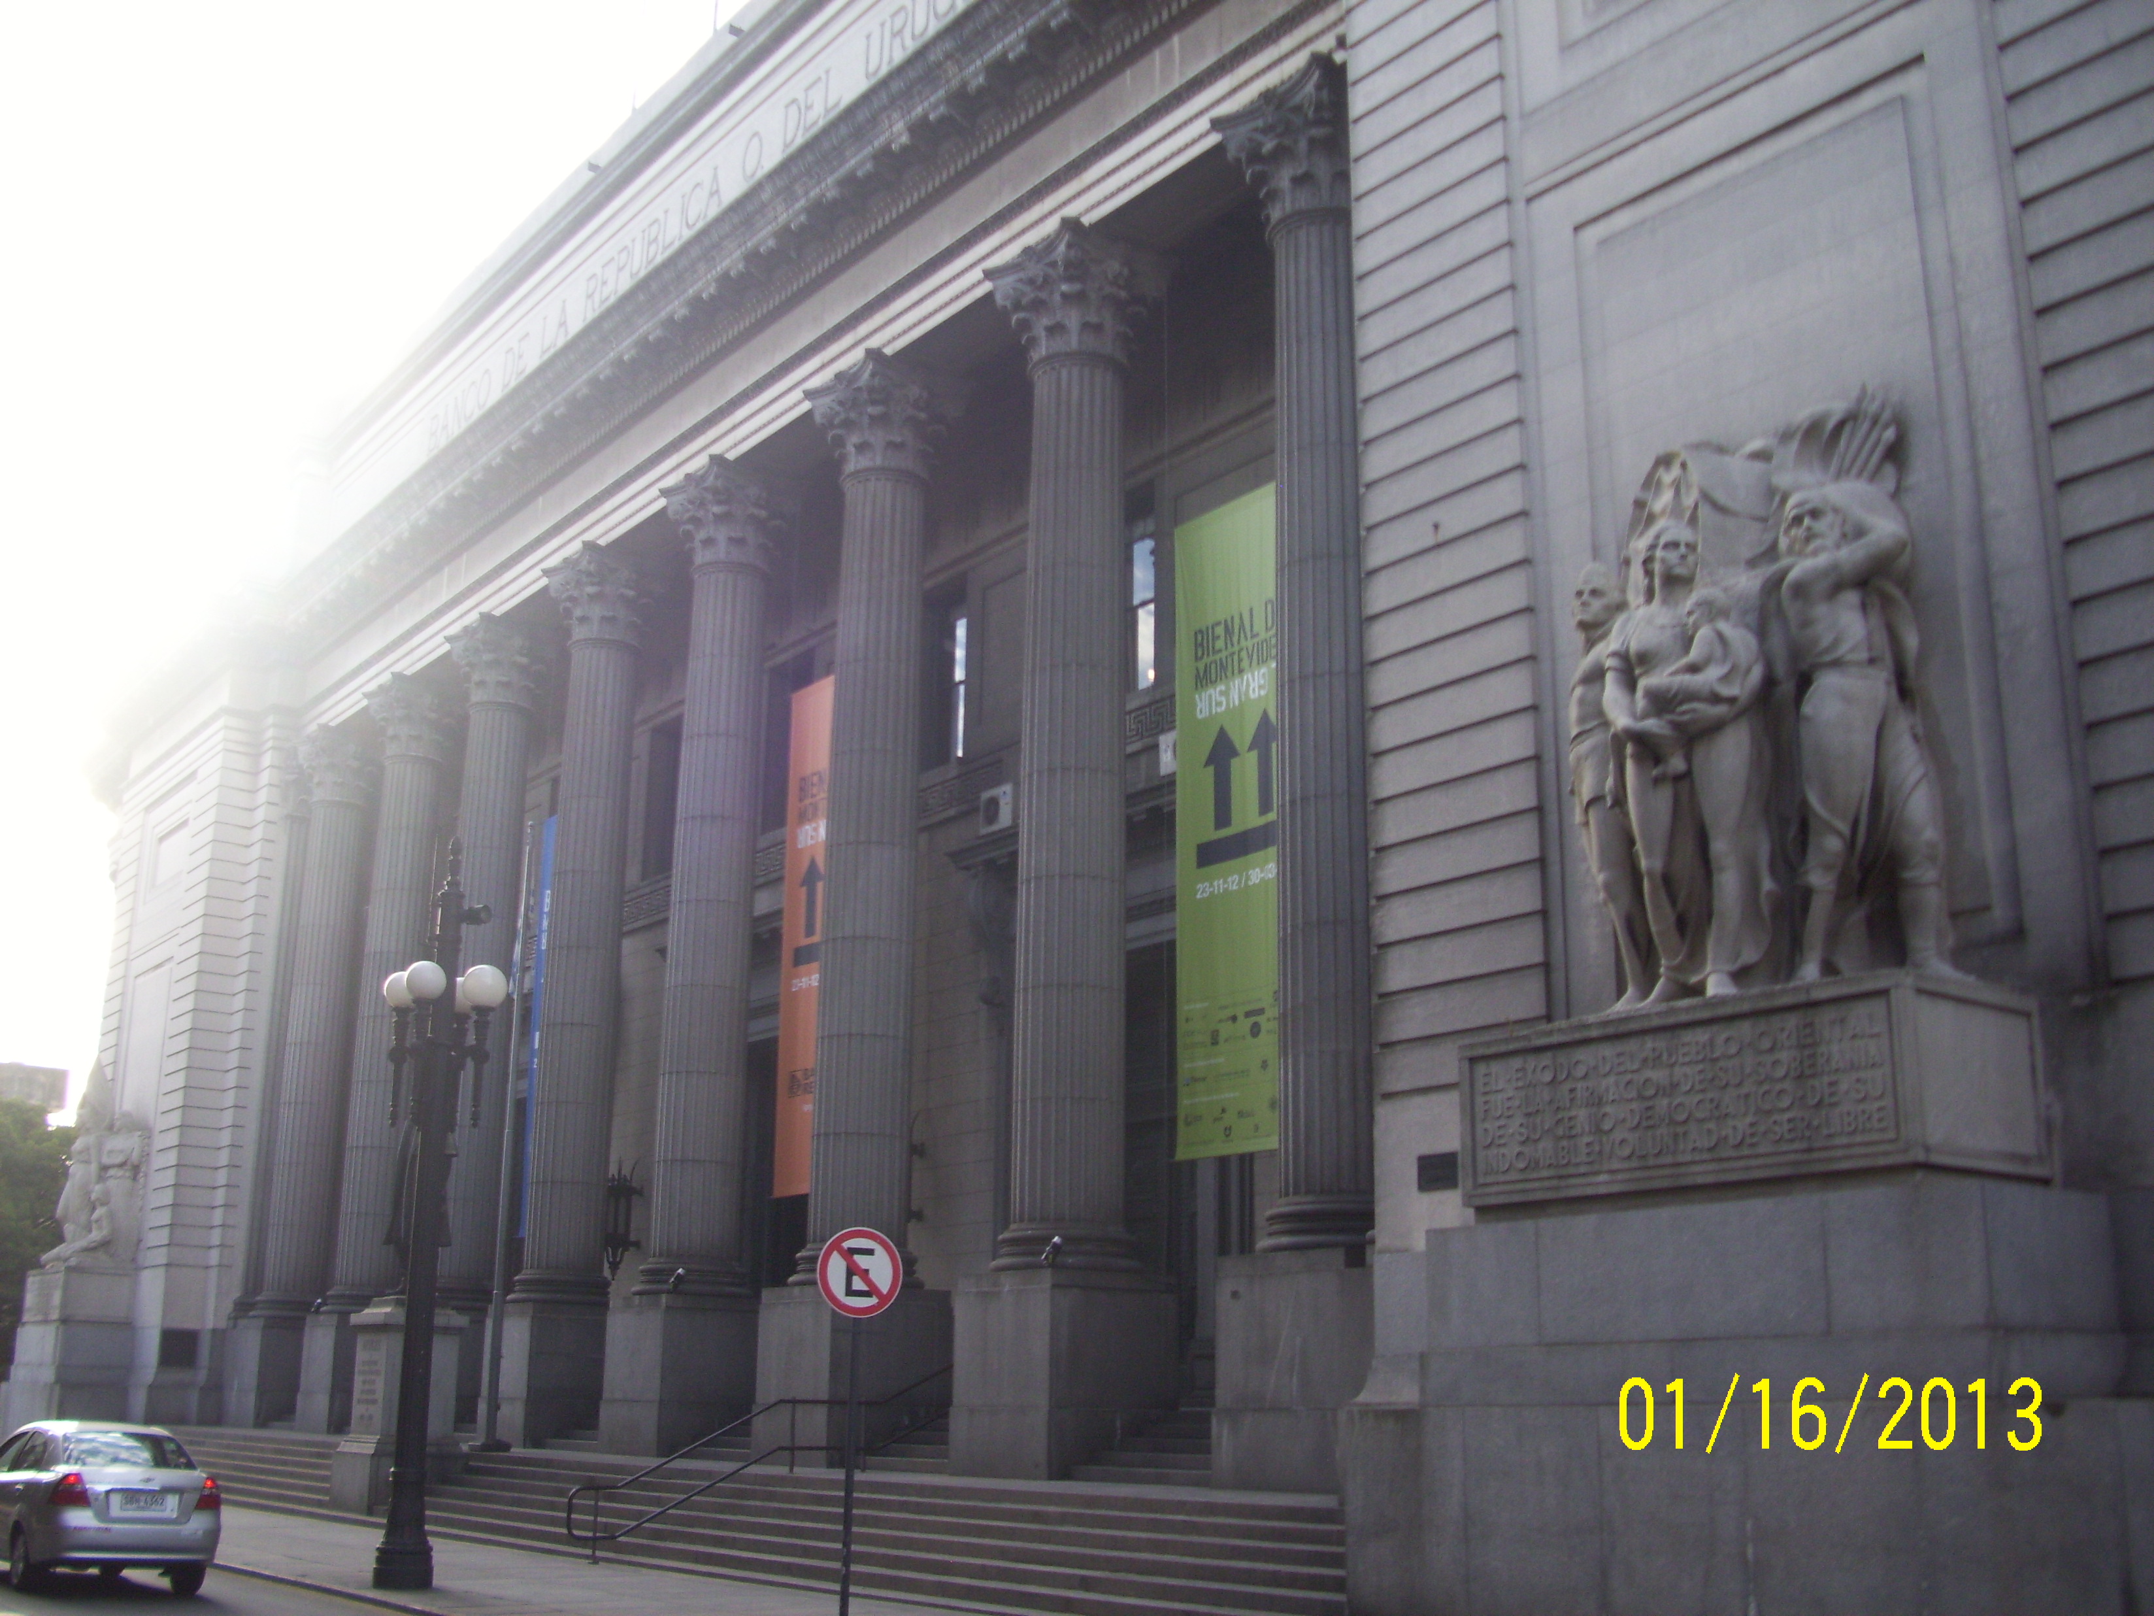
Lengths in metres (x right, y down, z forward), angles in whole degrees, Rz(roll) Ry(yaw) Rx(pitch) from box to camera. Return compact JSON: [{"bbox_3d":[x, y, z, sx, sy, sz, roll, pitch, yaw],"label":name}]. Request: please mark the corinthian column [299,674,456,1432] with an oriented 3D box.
[{"bbox_3d":[-12.910,4.420,39.430,1.826,13.987,1.826,11,-19,-37],"label":"corinthian column"}]

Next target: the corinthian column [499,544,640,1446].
[{"bbox_3d":[-7.815,2.729,33.123,1.826,13.987,1.826,11,-19,-37],"label":"corinthian column"}]

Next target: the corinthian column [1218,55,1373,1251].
[{"bbox_3d":[2.469,-1.653,20.828,1.826,11.949,1.826,0,-15,0],"label":"corinthian column"}]

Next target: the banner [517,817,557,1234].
[{"bbox_3d":[-8.578,3.452,34.872,0.050,7.087,1.951,11,-19,-37],"label":"banner"}]

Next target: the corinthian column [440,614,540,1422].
[{"bbox_3d":[-10.365,3.575,36.275,1.826,13.987,1.826,11,-19,-37],"label":"corinthian column"}]

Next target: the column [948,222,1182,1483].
[{"bbox_3d":[-0.125,0.178,23.685,1.826,13.987,1.826,11,-19,-37],"label":"column"}]

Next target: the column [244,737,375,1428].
[{"bbox_3d":[-15.450,5.263,42.589,1.826,13.987,1.826,11,-19,-37],"label":"column"}]

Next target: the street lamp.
[{"bbox_3d":[-6.368,3.817,20.731,1.150,7.253,1.150,11,-19,-37],"label":"street lamp"}]

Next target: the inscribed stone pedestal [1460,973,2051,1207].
[{"bbox_3d":[4.175,1.884,13.370,1.451,1.049,3.331,11,-19,-37],"label":"inscribed stone pedestal"}]

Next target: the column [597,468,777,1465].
[{"bbox_3d":[-5.258,1.881,29.975,1.826,13.987,1.826,11,-19,-37],"label":"column"}]

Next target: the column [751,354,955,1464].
[{"bbox_3d":[-2.694,1.030,26.829,1.826,13.987,1.826,11,-19,-37],"label":"column"}]

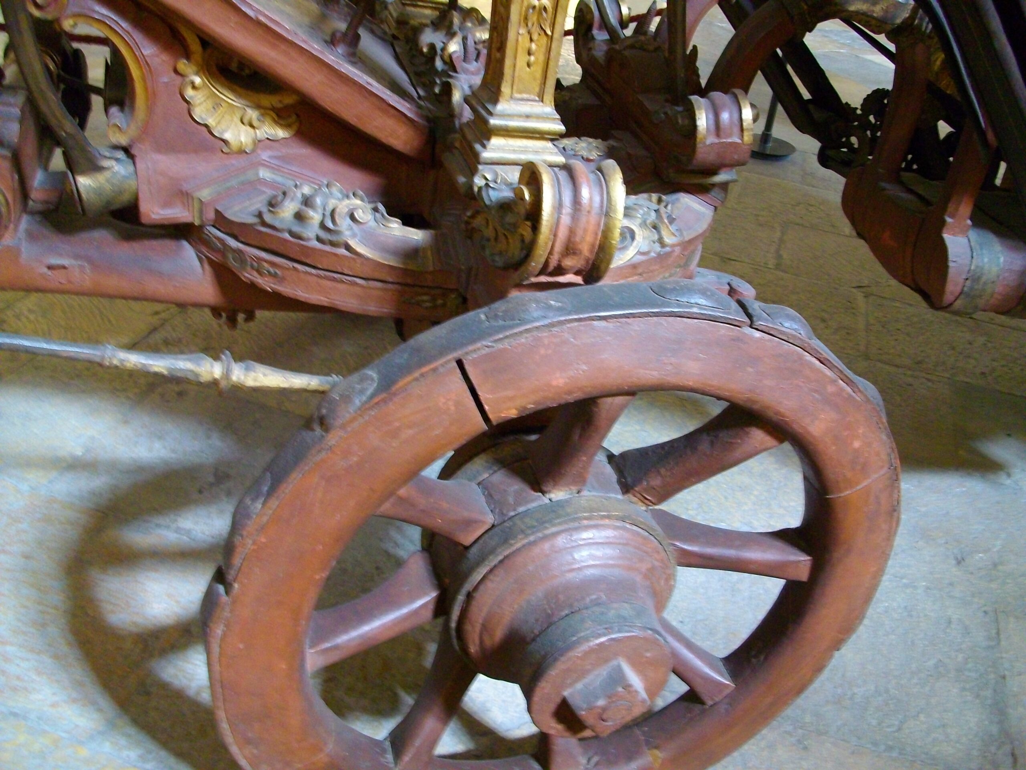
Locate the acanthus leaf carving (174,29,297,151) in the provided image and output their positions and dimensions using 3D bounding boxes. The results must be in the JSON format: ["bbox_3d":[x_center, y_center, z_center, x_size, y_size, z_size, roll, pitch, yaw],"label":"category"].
[{"bbox_3d":[-0.442,-0.471,1.531,0.201,0.206,0.049,-7,35,-15],"label":"acanthus leaf carving"}]

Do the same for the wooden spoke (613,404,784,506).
[{"bbox_3d":[0.259,0.101,1.334,0.047,0.227,0.061,35,35,-34],"label":"wooden spoke"}]

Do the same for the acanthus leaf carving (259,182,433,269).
[{"bbox_3d":[-0.265,-0.261,1.508,0.333,0.064,0.162,17,36,20],"label":"acanthus leaf carving"}]

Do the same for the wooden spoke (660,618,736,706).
[{"bbox_3d":[0.257,0.432,1.559,0.234,0.047,0.061,42,13,-17],"label":"wooden spoke"}]

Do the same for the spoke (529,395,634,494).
[{"bbox_3d":[0.094,0.062,1.250,0.047,0.227,0.061,-5,53,-16],"label":"spoke"}]

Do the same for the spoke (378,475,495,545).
[{"bbox_3d":[-0.102,0.149,1.240,0.047,0.227,0.061,-42,54,11],"label":"spoke"}]

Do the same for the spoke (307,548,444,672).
[{"bbox_3d":[-0.194,0.322,1.327,0.227,0.047,0.061,-18,39,-30],"label":"spoke"}]

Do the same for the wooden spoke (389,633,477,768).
[{"bbox_3d":[-0.118,0.485,1.463,0.047,0.227,0.061,36,-2,-34],"label":"wooden spoke"}]

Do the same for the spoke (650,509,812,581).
[{"bbox_3d":[0.338,0.257,1.468,0.227,0.047,0.061,3,34,1],"label":"spoke"}]

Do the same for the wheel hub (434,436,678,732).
[{"bbox_3d":[0.086,0.322,1.358,0.348,0.348,0.358,-7,35,-15],"label":"wheel hub"}]

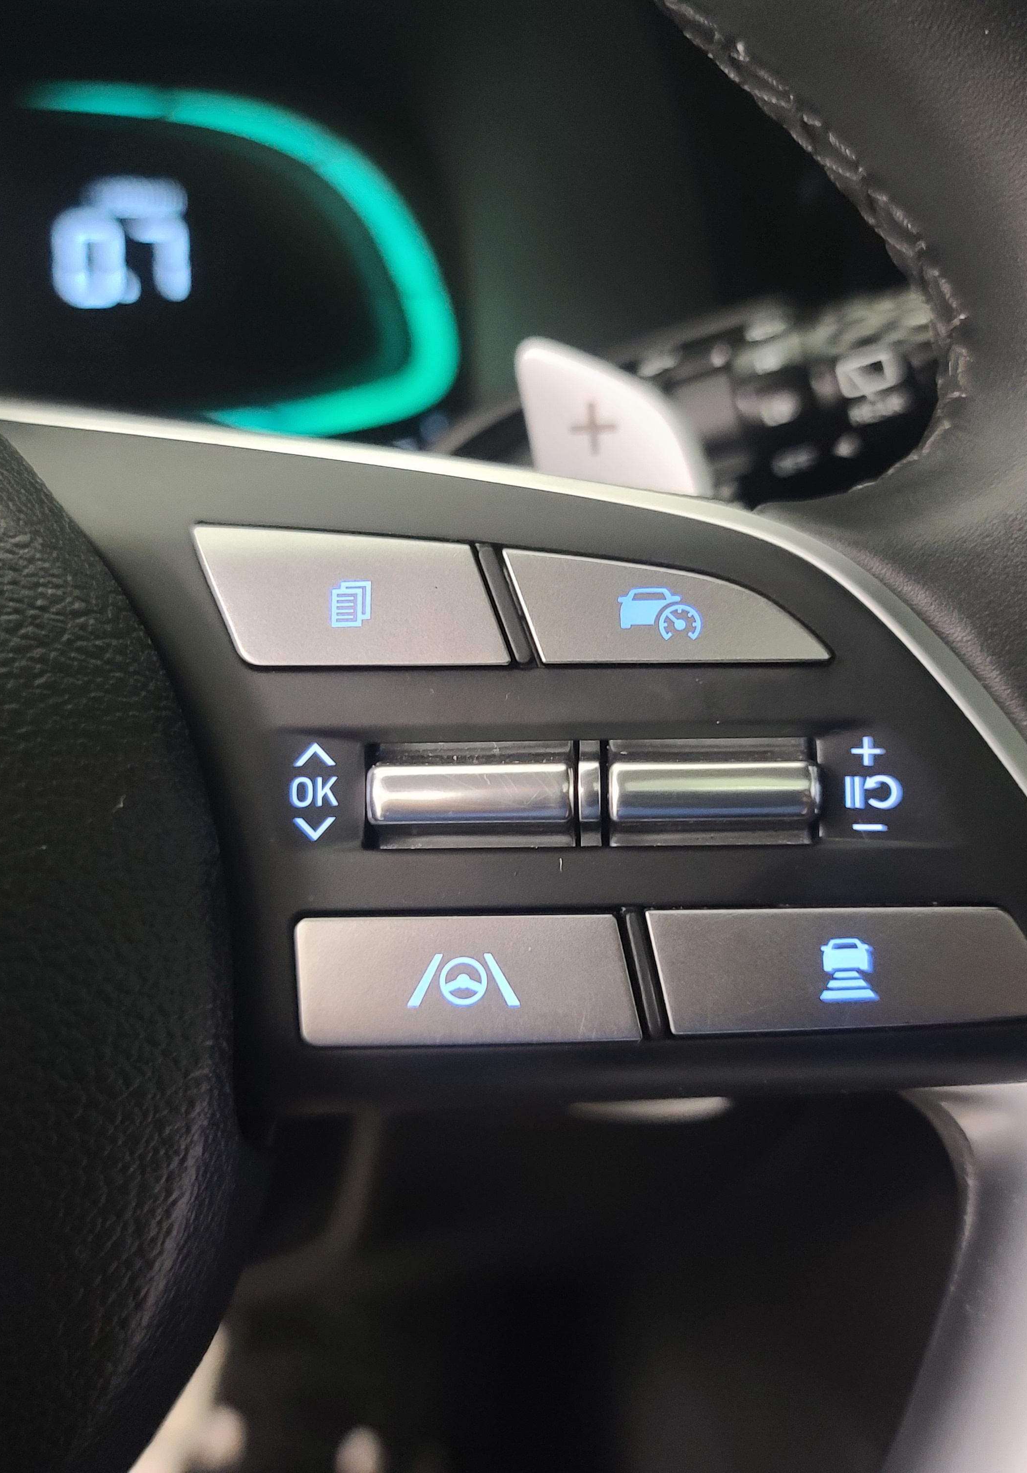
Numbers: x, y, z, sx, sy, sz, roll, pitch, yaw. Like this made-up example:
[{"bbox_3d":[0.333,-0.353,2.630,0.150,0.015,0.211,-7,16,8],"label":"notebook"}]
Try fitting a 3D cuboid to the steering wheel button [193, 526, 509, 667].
[{"bbox_3d":[-0.015,-0.013,0.132,0.029,0.013,0.004,0,-5,0],"label":"steering wheel button"}]

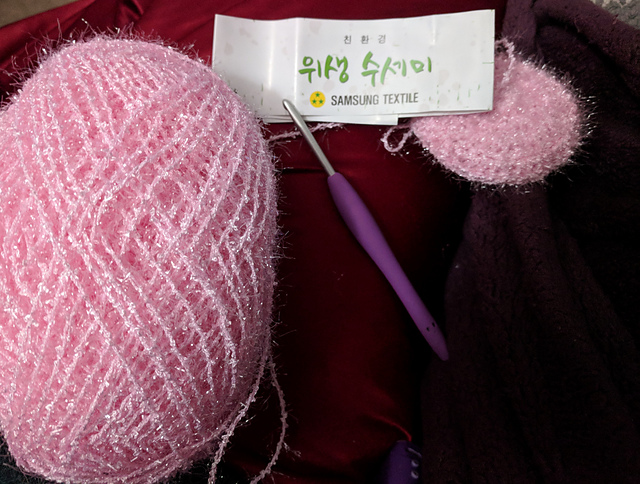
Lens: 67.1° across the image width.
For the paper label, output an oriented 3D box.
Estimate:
[{"bbox_3d":[0.016,-0.084,0.231,0.135,0.010,0.051,1,84,0],"label":"paper label"}]

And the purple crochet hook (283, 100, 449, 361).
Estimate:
[{"bbox_3d":[0.020,-0.007,0.221,0.011,0.011,0.141,-31,86,-5],"label":"purple crochet hook"}]

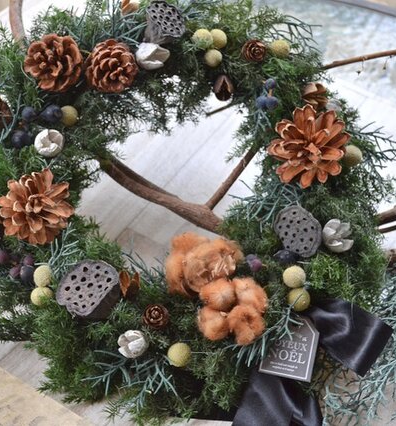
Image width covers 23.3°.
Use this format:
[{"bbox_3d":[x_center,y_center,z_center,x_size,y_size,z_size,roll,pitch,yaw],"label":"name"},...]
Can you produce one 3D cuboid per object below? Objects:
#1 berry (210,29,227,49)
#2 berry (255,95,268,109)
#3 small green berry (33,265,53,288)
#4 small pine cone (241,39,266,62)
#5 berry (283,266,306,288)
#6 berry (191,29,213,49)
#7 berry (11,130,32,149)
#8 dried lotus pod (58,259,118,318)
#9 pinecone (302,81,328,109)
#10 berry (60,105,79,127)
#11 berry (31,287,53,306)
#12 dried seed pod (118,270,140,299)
[{"bbox_3d":[0.019,-0.170,0.937,0.019,0.019,0.019,0,48,-11],"label":"berry"},{"bbox_3d":[0.050,-0.088,0.755,0.011,0.011,0.011,3,47,-3],"label":"berry"},{"bbox_3d":[-0.108,0.044,0.668,0.014,0.015,0.014,1,52,-1],"label":"small green berry"},{"bbox_3d":[0.047,-0.137,0.816,0.022,0.019,0.022,1,52,-1],"label":"small pine cone"},{"bbox_3d":[0.063,0.041,0.622,0.015,0.015,0.015,2,49,-2],"label":"berry"},{"bbox_3d":[0.003,-0.143,0.785,0.018,0.017,0.018,3,47,-3],"label":"berry"},{"bbox_3d":[-0.135,-0.056,0.735,0.016,0.015,0.016,3,47,-3],"label":"berry"},{"bbox_3d":[-0.070,0.049,0.617,0.041,0.028,0.037,-45,55,0],"label":"dried lotus pod"},{"bbox_3d":[0.097,-0.096,0.791,0.022,0.023,0.022,1,52,-1],"label":"pinecone"},{"bbox_3d":[-0.092,-0.069,0.684,0.014,0.014,0.014,2,49,-2],"label":"berry"},{"bbox_3d":[-0.109,0.058,0.670,0.015,0.015,0.015,3,47,-3],"label":"berry"},{"bbox_3d":[-0.056,0.059,0.785,0.020,0.023,0.019,0,49,0],"label":"dried seed pod"}]

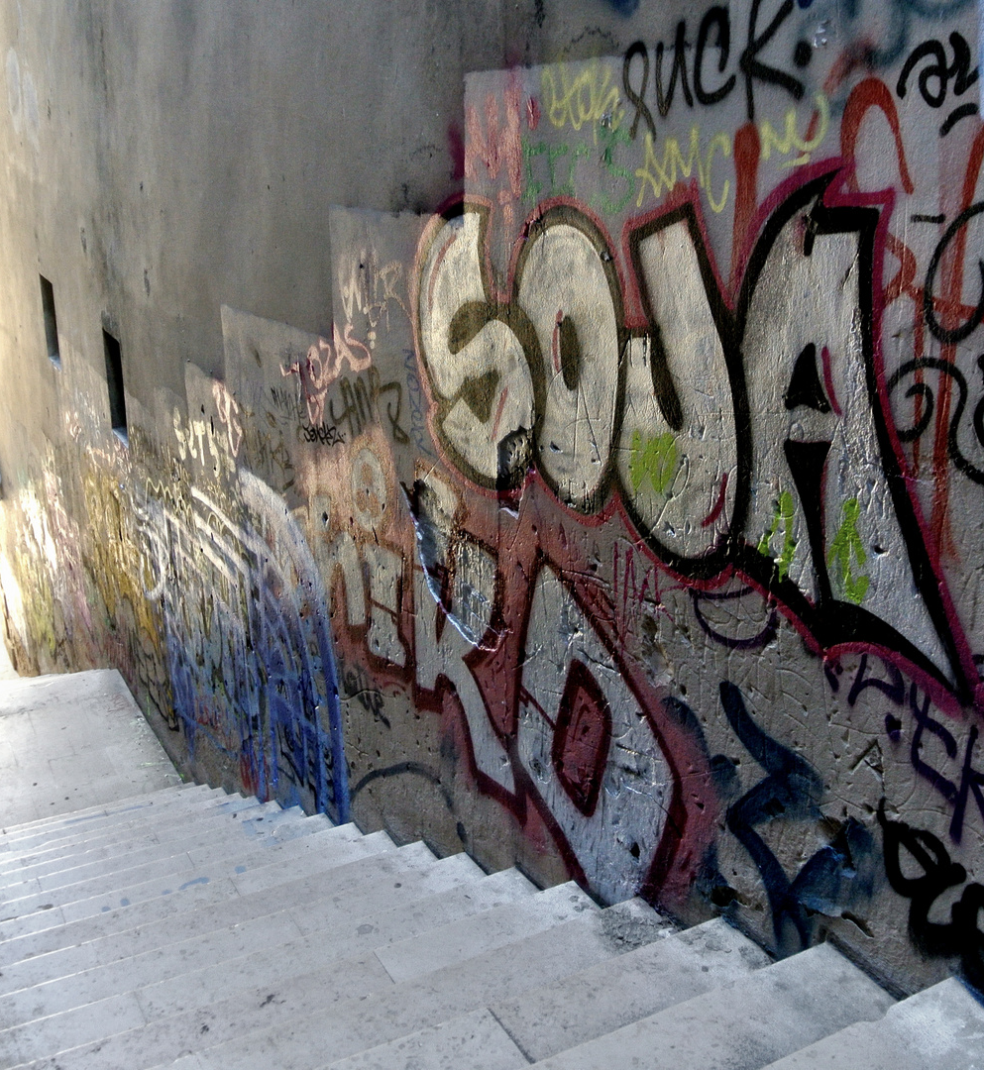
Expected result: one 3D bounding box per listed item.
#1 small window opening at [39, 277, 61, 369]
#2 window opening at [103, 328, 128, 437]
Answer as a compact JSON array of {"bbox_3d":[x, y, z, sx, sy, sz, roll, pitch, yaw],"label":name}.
[{"bbox_3d":[-3.888,-1.930,10.855,0.200,0.761,0.610,-10,23,-28],"label":"small window opening"},{"bbox_3d":[-2.657,-1.088,8.808,0.200,0.768,0.515,-10,23,-28],"label":"window opening"}]

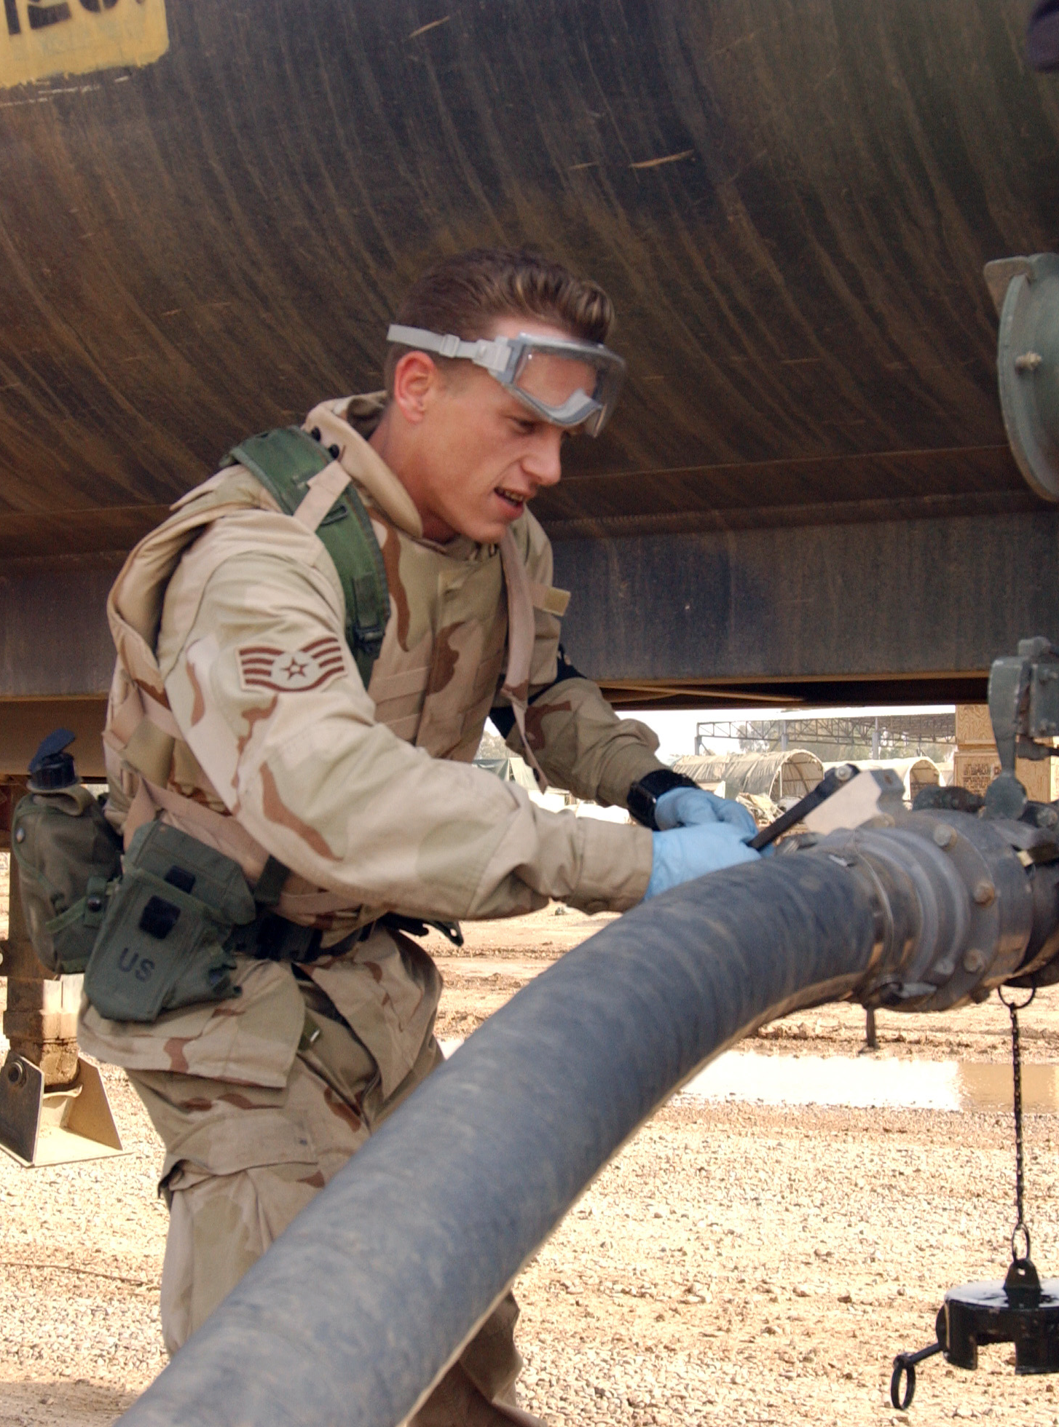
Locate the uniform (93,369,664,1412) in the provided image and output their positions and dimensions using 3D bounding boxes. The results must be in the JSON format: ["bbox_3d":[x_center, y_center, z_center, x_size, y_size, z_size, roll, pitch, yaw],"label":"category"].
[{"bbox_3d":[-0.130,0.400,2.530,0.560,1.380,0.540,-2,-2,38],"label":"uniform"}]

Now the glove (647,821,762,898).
[{"bbox_3d":[0.157,0.132,2.450,0.155,0.085,0.095,3,-3,-21],"label":"glove"}]

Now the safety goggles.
[{"bbox_3d":[-0.019,-0.312,2.450,0.210,0.095,0.170,18,8,28],"label":"safety goggles"}]

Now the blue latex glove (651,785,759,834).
[{"bbox_3d":[0.165,0.098,2.530,0.150,0.080,0.095,21,5,15],"label":"blue latex glove"}]

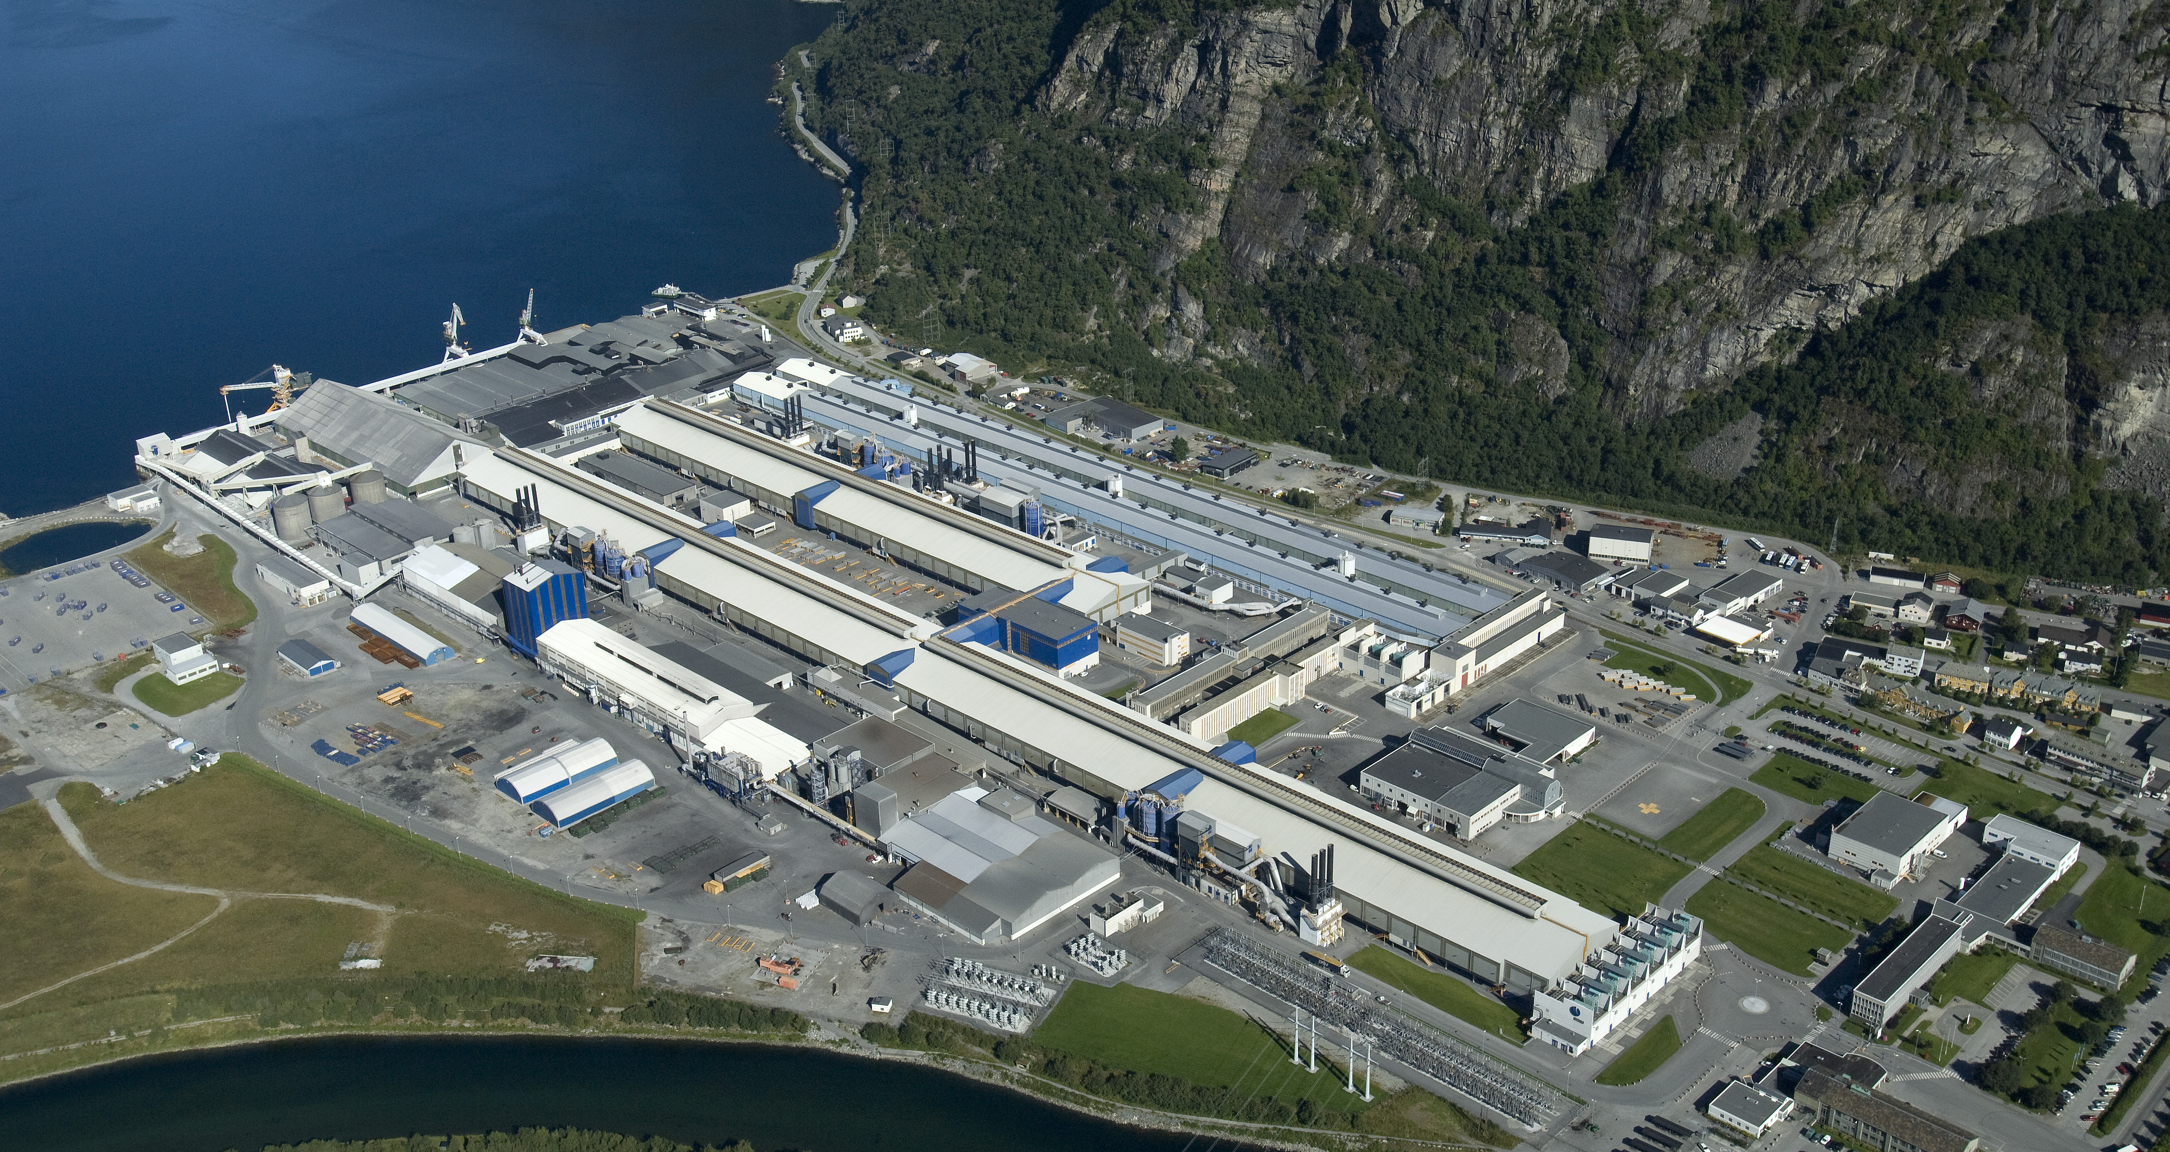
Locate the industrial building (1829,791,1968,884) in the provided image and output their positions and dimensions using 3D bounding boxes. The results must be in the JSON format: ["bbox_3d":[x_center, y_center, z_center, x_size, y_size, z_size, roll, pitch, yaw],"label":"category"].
[{"bbox_3d":[324.010,101.130,862.200,55.350,12.080,28.680,-24,33,-39],"label":"industrial building"}]

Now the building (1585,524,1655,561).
[{"bbox_3d":[275.920,-15.850,1112.900,29.590,12.880,16.600,8,27,19],"label":"building"}]

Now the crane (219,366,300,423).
[{"bbox_3d":[-509.070,-110.710,1340.430,47.300,39.250,13.080,-6,26,-9],"label":"crane"}]

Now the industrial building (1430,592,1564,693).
[{"bbox_3d":[191.170,29.050,997.780,13.600,15.500,86.200,21,33,40],"label":"industrial building"}]

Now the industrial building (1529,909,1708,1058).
[{"bbox_3d":[190.850,144.080,777.840,20.630,14.590,81.510,21,34,40],"label":"industrial building"}]

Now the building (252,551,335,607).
[{"bbox_3d":[-405.270,1.420,1109.680,47.500,6.800,15.100,21,33,40],"label":"building"}]

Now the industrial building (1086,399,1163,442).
[{"bbox_3d":[22.250,-91.560,1278.560,23.400,7.700,47.200,-21,31,-35],"label":"industrial building"}]

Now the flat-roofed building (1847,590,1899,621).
[{"bbox_3d":[383.340,14.200,1051.480,20.730,4.230,12.280,11,28,25],"label":"flat-roofed building"}]

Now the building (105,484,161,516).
[{"bbox_3d":[-542.290,-43.470,1238.340,23.450,6.740,20.730,21,34,40],"label":"building"}]

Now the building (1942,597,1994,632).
[{"bbox_3d":[417.693,18.139,1027.627,14.400,8.700,18.200,11,27,26],"label":"building"}]

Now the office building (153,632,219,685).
[{"bbox_3d":[-427.157,38.679,1023.583,35.800,8.800,19.900,21,32,40],"label":"office building"}]

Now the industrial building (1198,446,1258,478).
[{"bbox_3d":[81.210,-63.210,1215.510,16.800,5.900,30.400,19,32,38],"label":"industrial building"}]

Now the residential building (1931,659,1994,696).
[{"bbox_3d":[397.180,46.350,977.190,22.440,8.550,10.570,12,29,28],"label":"residential building"}]

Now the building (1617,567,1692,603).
[{"bbox_3d":[277.706,4.797,1065.669,26.700,7.300,25.700,21,32,40],"label":"building"}]

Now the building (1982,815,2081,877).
[{"bbox_3d":[364.984,104.864,839.470,31.500,8.000,19.500,21,32,40],"label":"building"}]

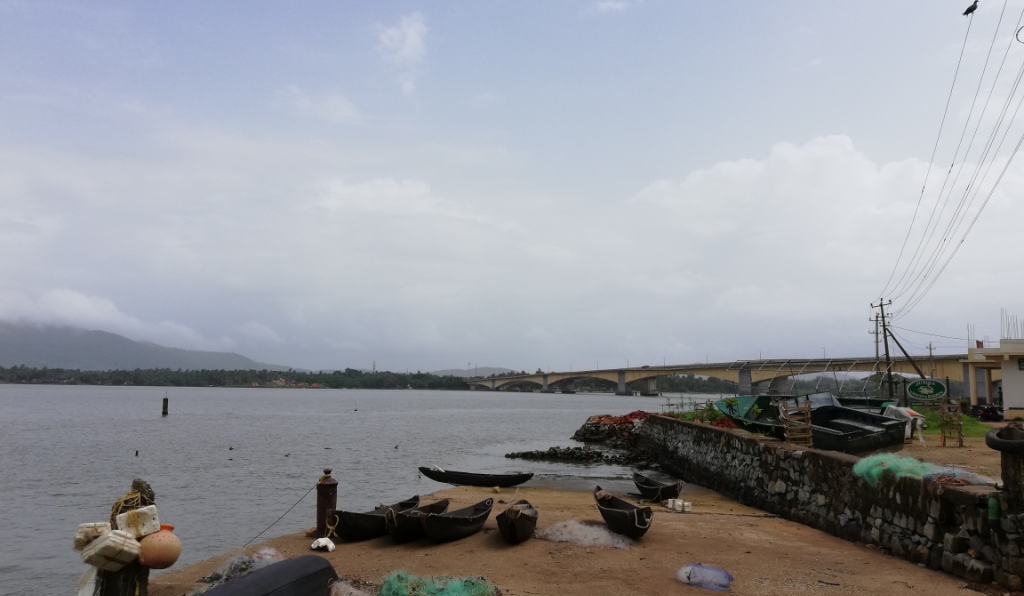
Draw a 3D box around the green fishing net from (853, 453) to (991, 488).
[{"bbox_3d":[6.719,2.877,13.400,0.950,0.400,3.200,0,-6,3],"label":"green fishing net"}]

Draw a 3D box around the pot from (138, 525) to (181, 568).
[{"bbox_3d":[-3.279,2.318,7.450,0.390,0.390,0.390,11,-6,1],"label":"pot"}]

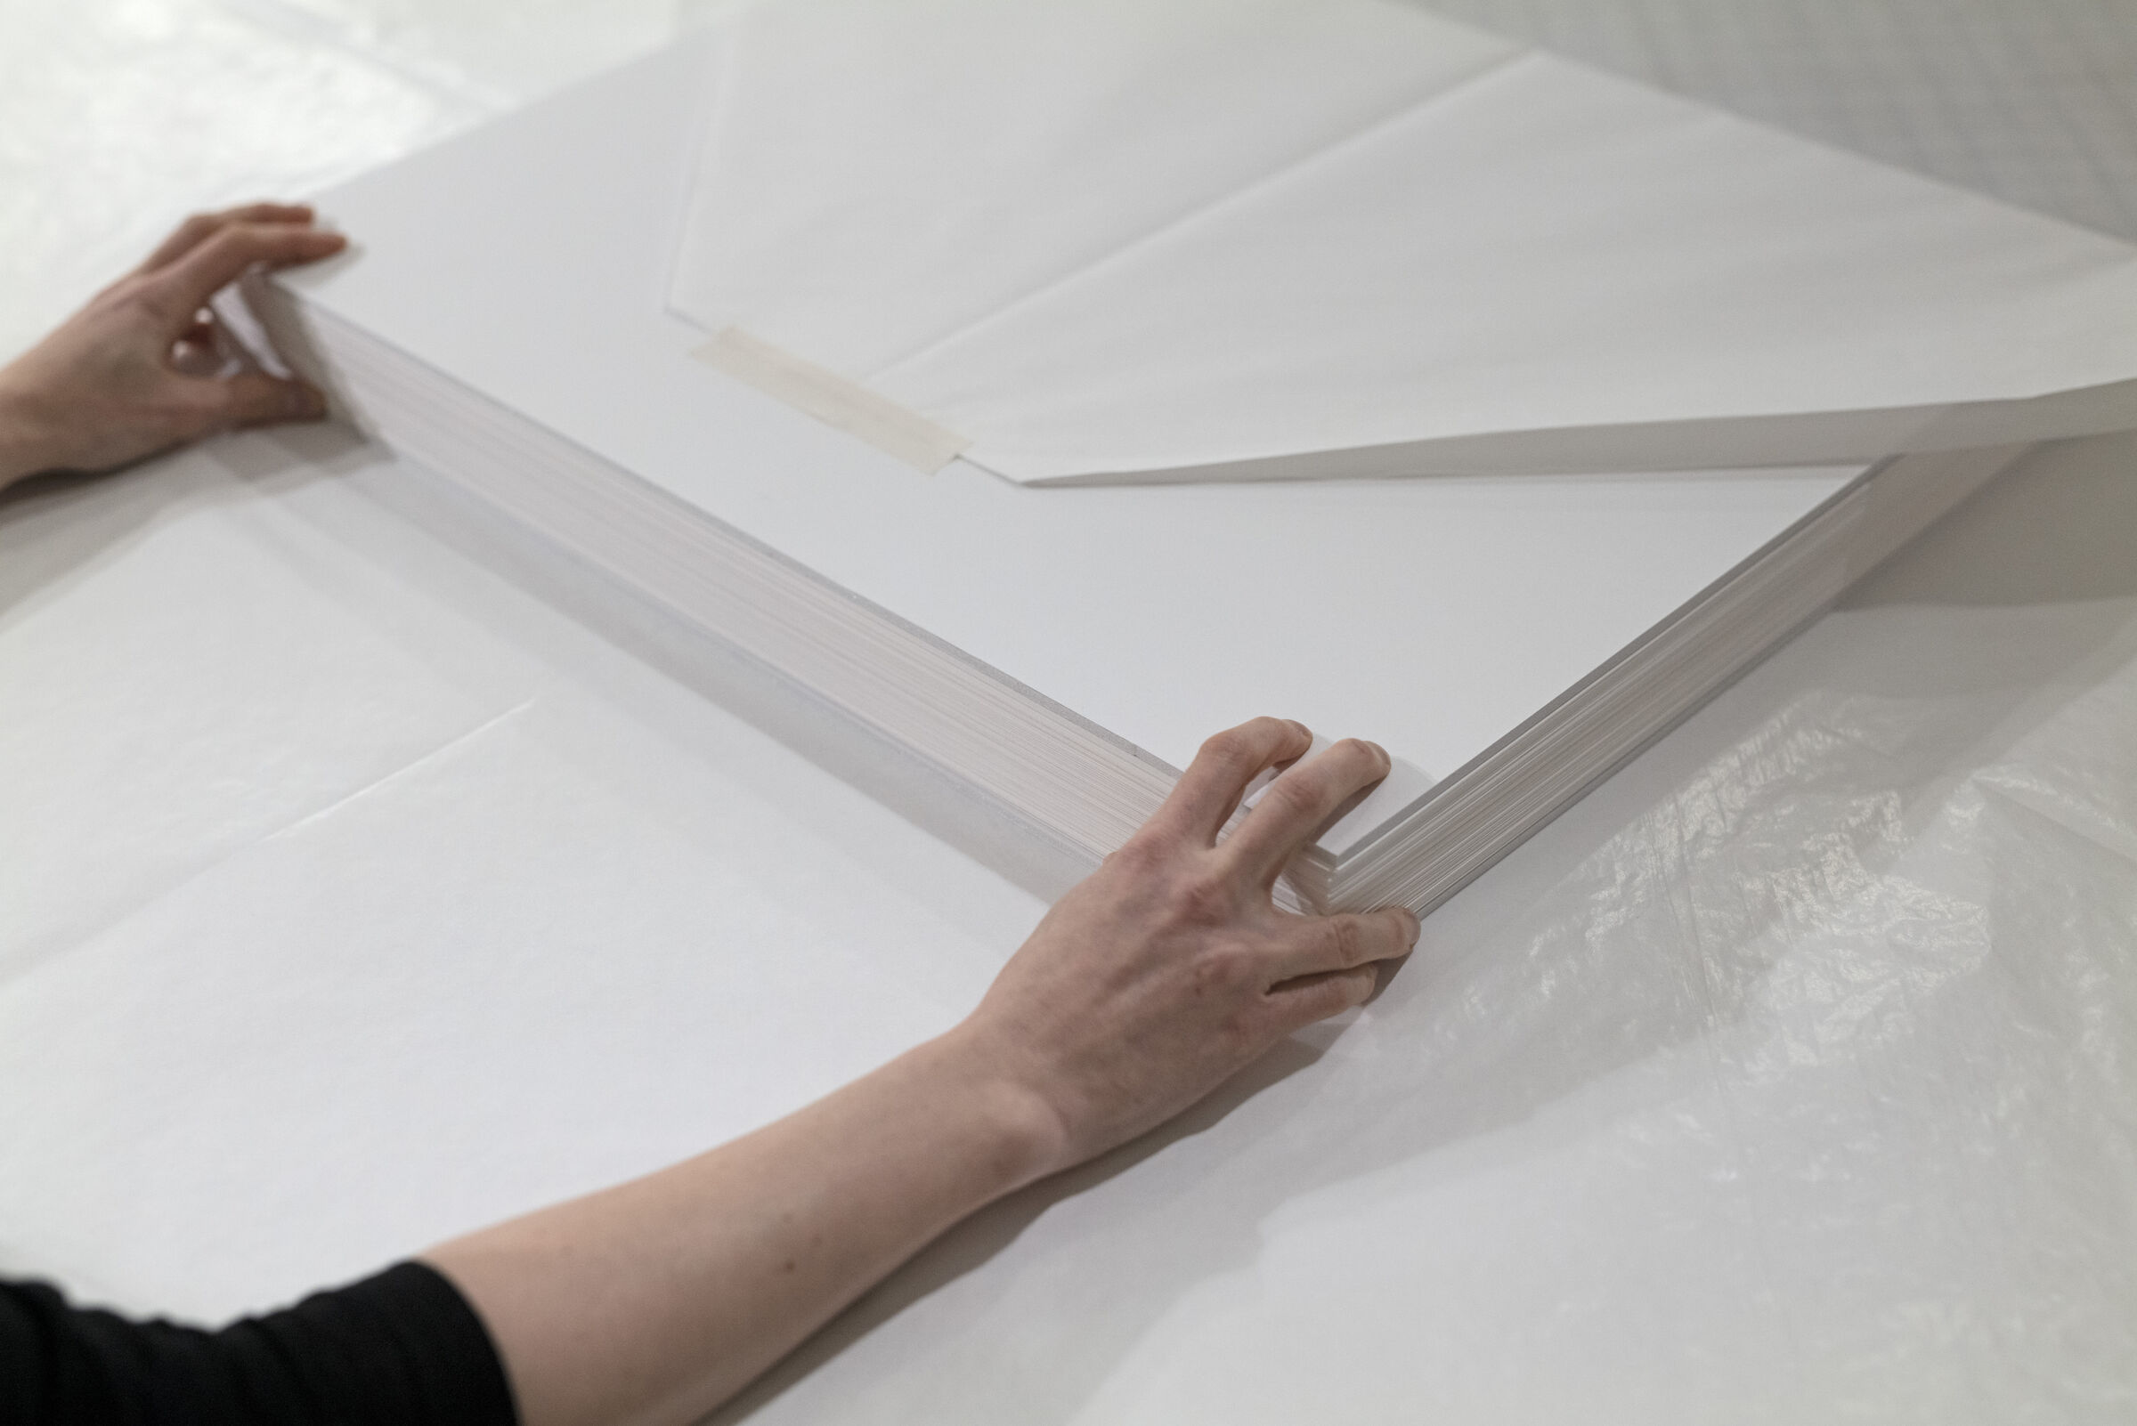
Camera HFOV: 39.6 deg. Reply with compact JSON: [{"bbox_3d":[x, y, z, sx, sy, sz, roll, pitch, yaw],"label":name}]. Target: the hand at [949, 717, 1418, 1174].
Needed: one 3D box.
[{"bbox_3d":[0.037,0.063,0.908,0.086,0.080,0.181,28,47,36],"label":"hand"}]

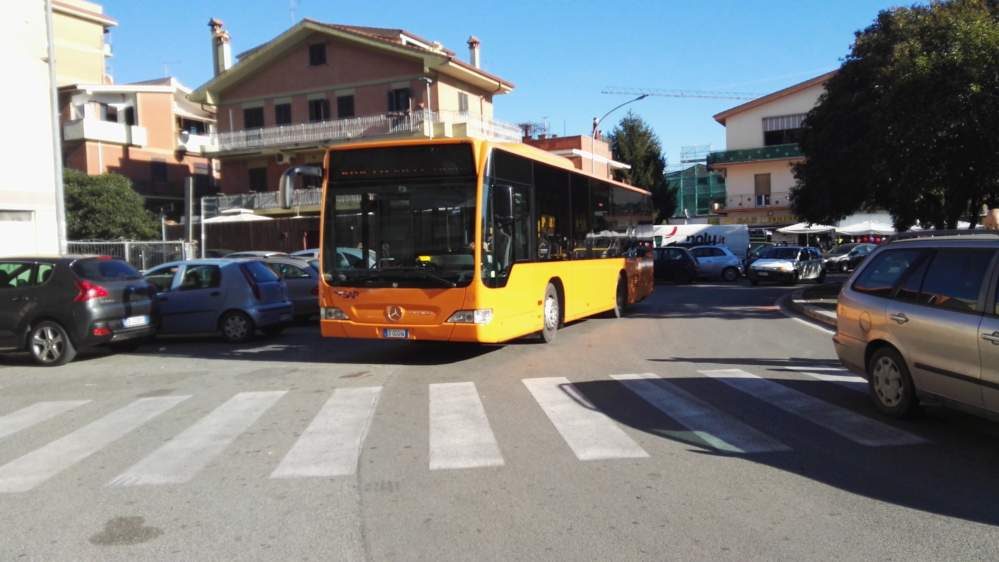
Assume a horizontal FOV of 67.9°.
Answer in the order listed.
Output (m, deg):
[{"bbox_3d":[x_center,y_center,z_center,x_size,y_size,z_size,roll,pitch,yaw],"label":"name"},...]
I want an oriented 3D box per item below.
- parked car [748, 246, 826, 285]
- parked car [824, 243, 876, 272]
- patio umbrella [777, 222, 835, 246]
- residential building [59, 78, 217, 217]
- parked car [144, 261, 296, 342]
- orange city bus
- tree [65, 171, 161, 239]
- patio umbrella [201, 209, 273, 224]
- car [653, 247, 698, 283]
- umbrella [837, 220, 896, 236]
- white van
[{"bbox_3d":[11.500,-0.624,29.500,3.750,1.480,1.640,-3,3,-43],"label":"parked car"},{"bbox_3d":[18.063,-1.222,37.248,4.150,1.470,1.720,-2,2,-6],"label":"parked car"},{"bbox_3d":[17.326,-1.971,41.922,3.300,2.600,3.300,-2,2,0],"label":"patio umbrella"},{"bbox_3d":[-22.969,-5.262,42.937,9.500,11.400,10.500,-1,2,22],"label":"residential building"},{"bbox_3d":[-6.018,0.346,14.171,3.840,1.480,1.660,-1,2,5],"label":"parked car"},{"bbox_3d":[0.740,-0.575,14.700,2.550,3.000,10.500,-1,2,24],"label":"orange city bus"},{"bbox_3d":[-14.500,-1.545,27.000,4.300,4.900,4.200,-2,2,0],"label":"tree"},{"bbox_3d":[-9.888,-1.198,27.953,2.800,3.000,2.800,-1,2,22],"label":"patio umbrella"},{"bbox_3d":[6.124,-0.638,31.386,4.000,1.470,1.700,-2,2,-2],"label":"car"},{"bbox_3d":[21.402,-2.150,43.415,3.400,2.600,3.400,-2,2,0],"label":"umbrella"},{"bbox_3d":[9.300,-1.420,37.200,6.000,2.650,2.050,-2,2,-12],"label":"white van"}]

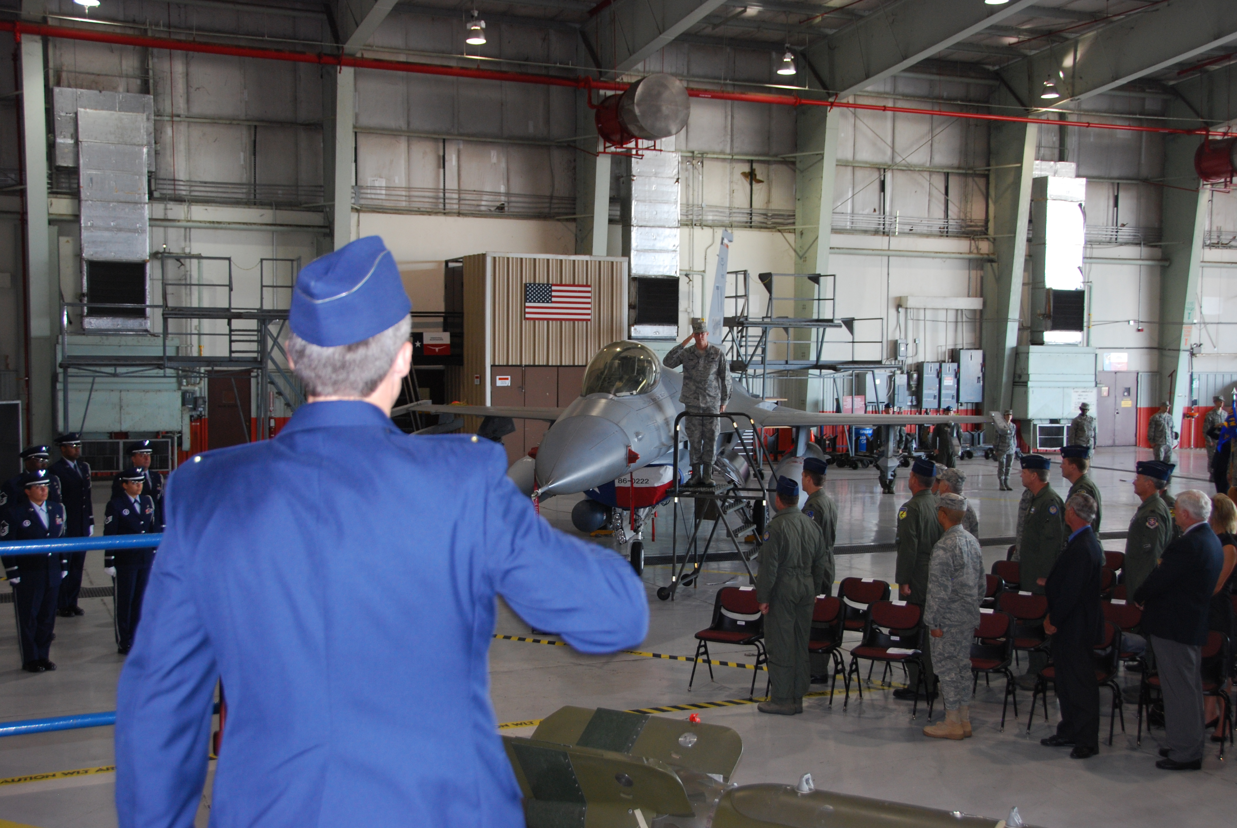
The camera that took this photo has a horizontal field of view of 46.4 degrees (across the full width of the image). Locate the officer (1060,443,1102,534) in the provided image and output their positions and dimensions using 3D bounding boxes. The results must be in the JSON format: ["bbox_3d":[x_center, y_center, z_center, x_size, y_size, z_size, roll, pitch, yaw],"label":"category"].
[{"bbox_3d":[4.148,1.240,13.028,0.350,1.924,0.530,1,2,24],"label":"officer"}]

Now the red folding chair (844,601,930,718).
[{"bbox_3d":[2.093,1.872,11.195,0.540,0.800,0.530,1,2,28],"label":"red folding chair"}]

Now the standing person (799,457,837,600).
[{"bbox_3d":[1.624,1.324,12.050,0.350,1.860,0.530,2,3,37],"label":"standing person"}]

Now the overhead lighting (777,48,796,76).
[{"bbox_3d":[3.128,-6.572,26.963,0.360,0.520,0.360,0,3,0],"label":"overhead lighting"}]

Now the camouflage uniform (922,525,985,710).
[{"bbox_3d":[2.411,1.444,10.383,0.320,1.340,0.500,2,3,33],"label":"camouflage uniform"}]

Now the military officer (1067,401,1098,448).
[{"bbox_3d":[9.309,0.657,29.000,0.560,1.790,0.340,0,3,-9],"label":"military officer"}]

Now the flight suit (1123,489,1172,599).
[{"bbox_3d":[4.281,1.418,11.630,0.330,1.550,0.540,1,2,26],"label":"flight suit"}]

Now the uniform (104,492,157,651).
[{"bbox_3d":[-4.373,1.414,12.950,0.470,1.410,0.300,-2,3,-38],"label":"uniform"}]

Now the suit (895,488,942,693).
[{"bbox_3d":[2.421,1.390,11.506,0.320,1.580,0.530,2,2,38],"label":"suit"}]

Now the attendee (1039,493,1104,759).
[{"bbox_3d":[3.141,1.447,10.009,0.370,1.760,0.510,0,2,4],"label":"attendee"}]

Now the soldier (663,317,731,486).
[{"bbox_3d":[0.894,-0.135,16.200,0.750,1.860,0.420,1,3,5],"label":"soldier"}]

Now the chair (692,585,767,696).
[{"bbox_3d":[0.927,1.834,11.685,0.560,0.790,0.520,1,2,29],"label":"chair"}]

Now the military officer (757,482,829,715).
[{"bbox_3d":[1.330,1.373,11.033,0.340,1.790,0.520,2,3,44],"label":"military officer"}]

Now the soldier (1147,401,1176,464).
[{"bbox_3d":[11.847,0.636,31.444,0.550,1.800,0.340,0,2,-12],"label":"soldier"}]

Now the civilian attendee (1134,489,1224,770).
[{"bbox_3d":[3.720,1.401,9.529,0.480,1.805,0.550,1,2,27],"label":"civilian attendee"}]

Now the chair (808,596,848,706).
[{"bbox_3d":[1.532,1.875,11.572,0.540,0.800,0.520,2,3,27],"label":"chair"}]

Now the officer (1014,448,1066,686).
[{"bbox_3d":[3.461,1.275,11.840,0.370,1.918,0.540,1,2,12],"label":"officer"}]

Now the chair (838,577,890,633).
[{"bbox_3d":[1.997,1.820,12.338,0.540,0.810,0.530,2,3,32],"label":"chair"}]

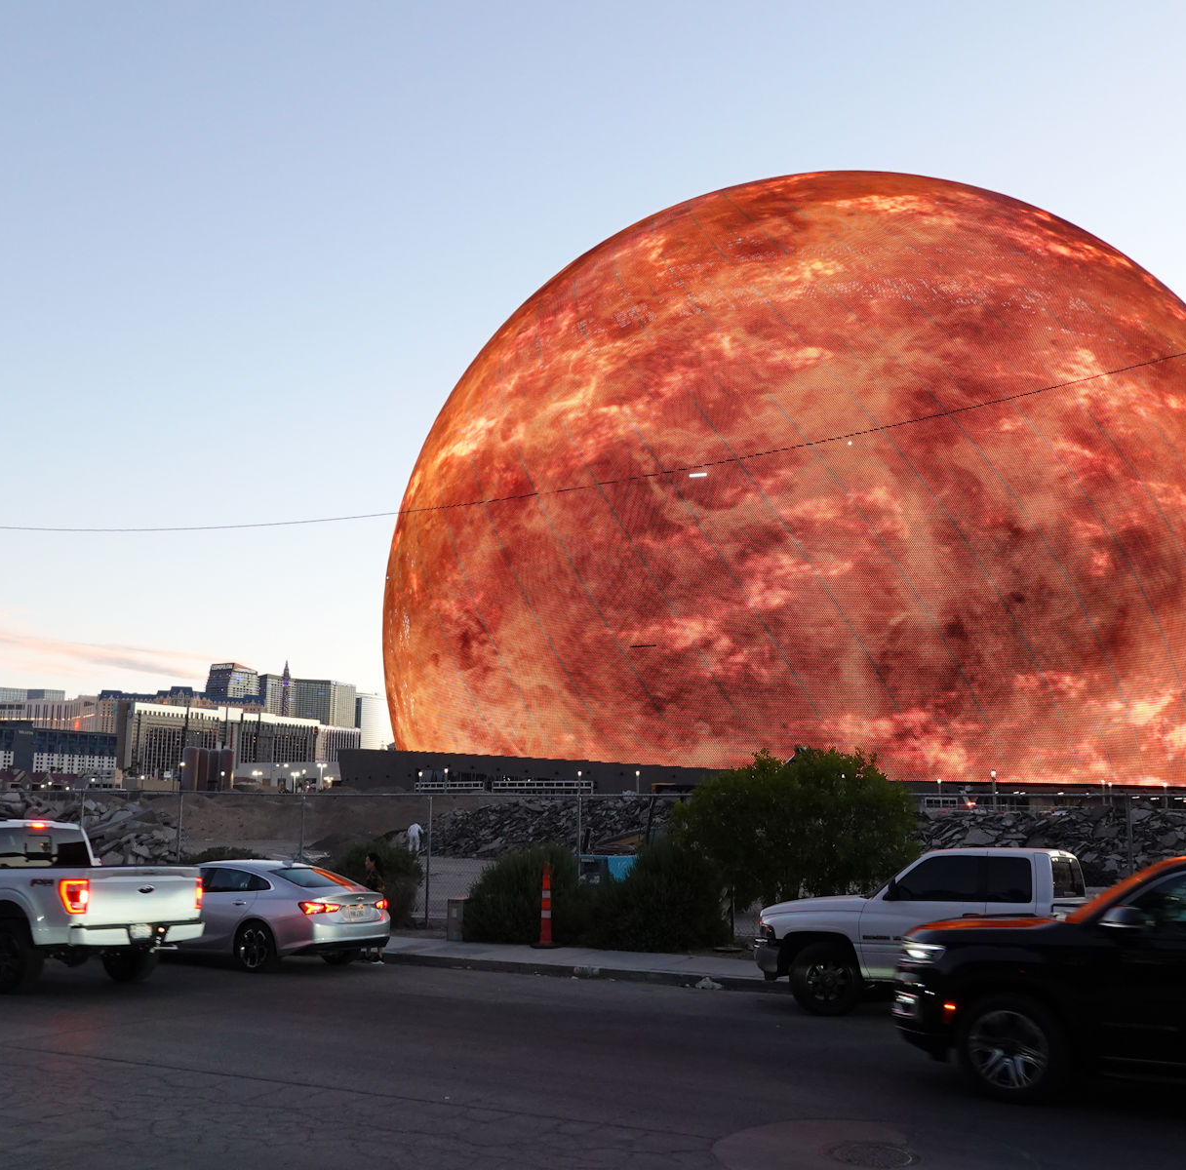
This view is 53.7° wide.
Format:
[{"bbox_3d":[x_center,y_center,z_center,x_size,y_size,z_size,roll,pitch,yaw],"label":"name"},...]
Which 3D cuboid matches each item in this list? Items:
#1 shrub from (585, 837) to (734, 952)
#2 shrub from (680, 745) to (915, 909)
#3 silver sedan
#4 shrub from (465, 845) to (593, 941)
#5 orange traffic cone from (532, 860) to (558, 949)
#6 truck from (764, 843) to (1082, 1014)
[{"bbox_3d":[0.998,4.739,18.050,2.250,1.660,2.000,-3,-11,22],"label":"shrub"},{"bbox_3d":[3.155,4.106,18.066,3.600,3.000,3.200,-3,-11,22],"label":"shrub"},{"bbox_3d":[-5.286,4.760,17.302,4.930,1.460,1.860,-6,-12,34],"label":"silver sedan"},{"bbox_3d":[-1.154,4.888,18.731,2.000,1.560,1.800,-3,-11,22],"label":"shrub"},{"bbox_3d":[-0.714,4.874,17.829,0.420,1.220,0.420,1,-10,0],"label":"orange traffic cone"},{"bbox_3d":[4.789,3.929,13.240,5.690,1.890,2.030,-5,-12,31],"label":"truck"}]

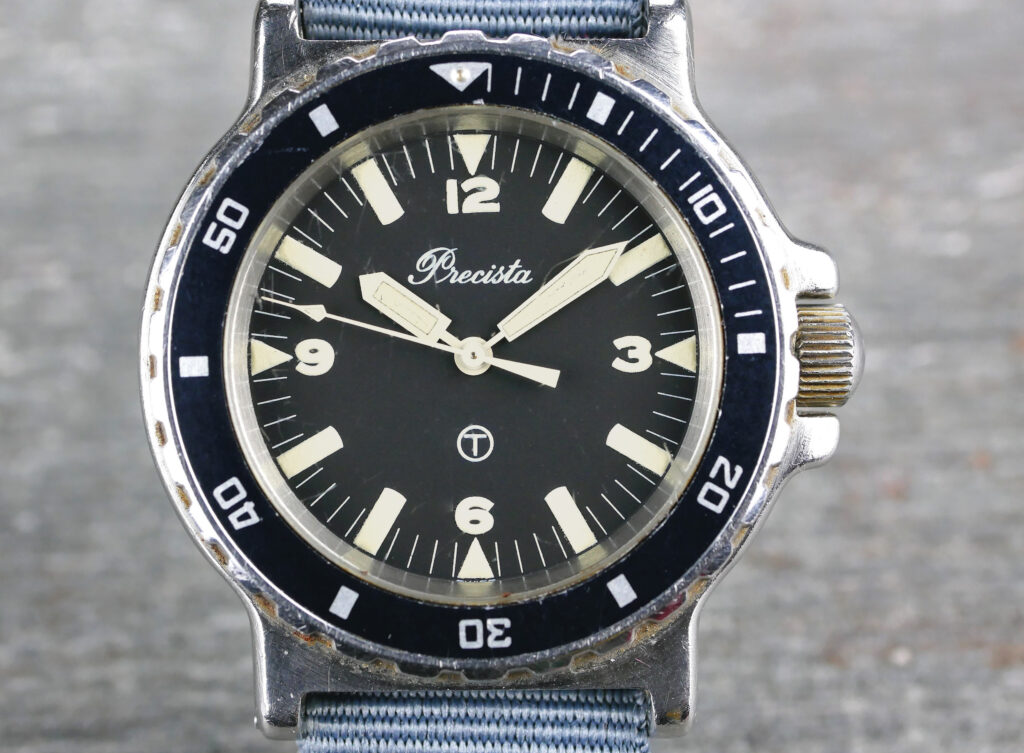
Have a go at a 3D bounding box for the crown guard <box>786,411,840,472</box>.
[{"bbox_3d":[0.018,0.004,0.108,0.003,0.004,0.004,0,89,0],"label":"crown guard"}]

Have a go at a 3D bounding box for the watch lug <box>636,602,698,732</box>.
[{"bbox_3d":[0.009,0.018,0.108,0.004,0.005,0.008,0,89,0],"label":"watch lug"}]

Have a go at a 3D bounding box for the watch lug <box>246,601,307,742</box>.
[{"bbox_3d":[-0.014,0.018,0.108,0.004,0.005,0.008,0,89,0],"label":"watch lug"}]

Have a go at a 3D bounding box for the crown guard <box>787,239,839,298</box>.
[{"bbox_3d":[0.018,-0.007,0.108,0.003,0.004,0.004,0,89,0],"label":"crown guard"}]

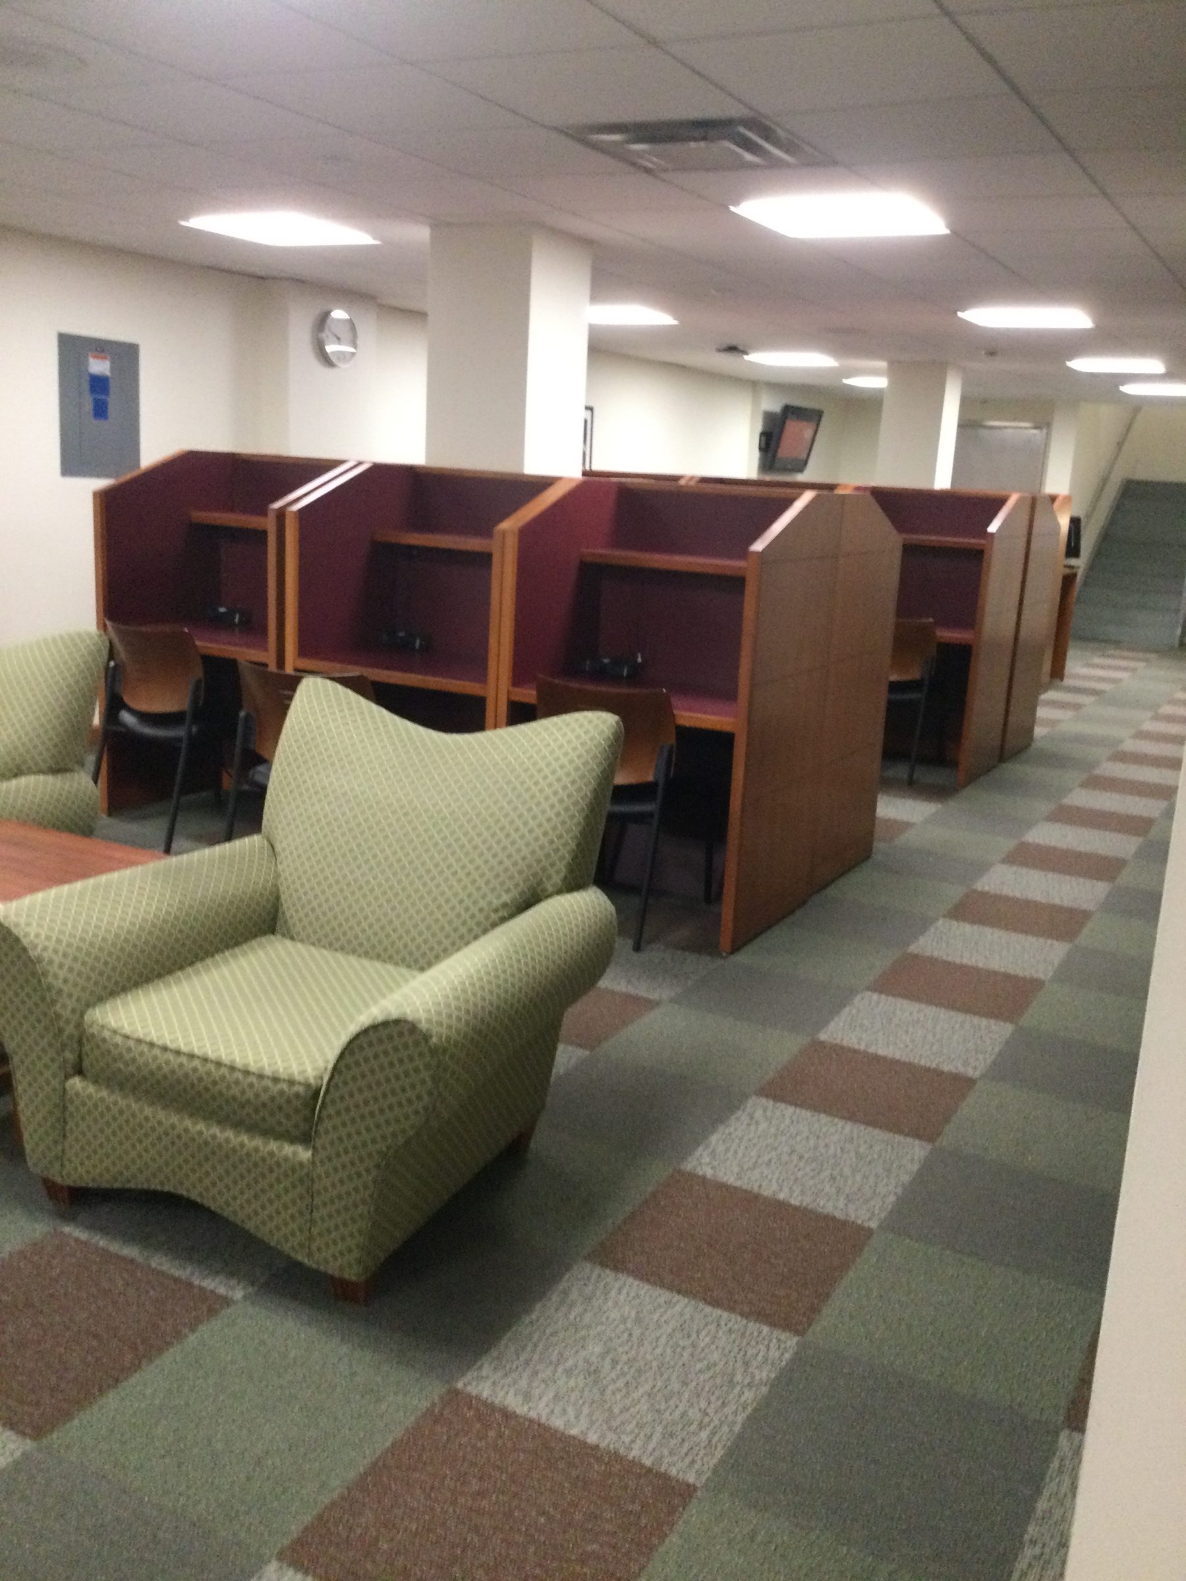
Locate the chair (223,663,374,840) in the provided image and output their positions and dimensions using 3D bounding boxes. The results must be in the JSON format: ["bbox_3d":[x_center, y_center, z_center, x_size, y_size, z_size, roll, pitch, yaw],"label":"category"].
[{"bbox_3d":[-0.872,-0.025,4.852,0.510,0.850,0.580,8,14,18],"label":"chair"}]

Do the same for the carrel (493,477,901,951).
[{"bbox_3d":[0.435,-0.393,5.386,0.960,1.500,1.500,10,15,27],"label":"carrel"}]

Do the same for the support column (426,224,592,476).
[{"bbox_3d":[-0.389,-1.085,6.032,0.480,2.440,0.490,10,15,27],"label":"support column"}]

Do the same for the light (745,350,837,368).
[{"bbox_3d":[1.599,-3.471,11.404,0.610,0.070,0.610,10,15,27],"label":"light"}]

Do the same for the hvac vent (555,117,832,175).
[{"bbox_3d":[0.291,-1.841,4.043,0.600,0.060,0.600,10,15,27],"label":"hvac vent"}]

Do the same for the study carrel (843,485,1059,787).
[{"bbox_3d":[1.975,-0.958,8.180,0.960,1.500,1.560,10,15,27],"label":"study carrel"}]

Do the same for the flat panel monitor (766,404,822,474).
[{"bbox_3d":[2.000,-3.491,14.064,0.100,0.620,1.000,19,18,24],"label":"flat panel monitor"}]

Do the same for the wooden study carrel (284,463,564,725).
[{"bbox_3d":[-0.557,-0.472,5.447,0.920,1.490,0.780,10,15,27],"label":"wooden study carrel"}]

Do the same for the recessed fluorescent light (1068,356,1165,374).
[{"bbox_3d":[3.809,-3.102,10.295,0.610,0.070,0.610,10,15,27],"label":"recessed fluorescent light"}]

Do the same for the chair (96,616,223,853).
[{"bbox_3d":[-1.665,-0.259,5.666,0.510,0.850,0.580,9,14,25],"label":"chair"}]

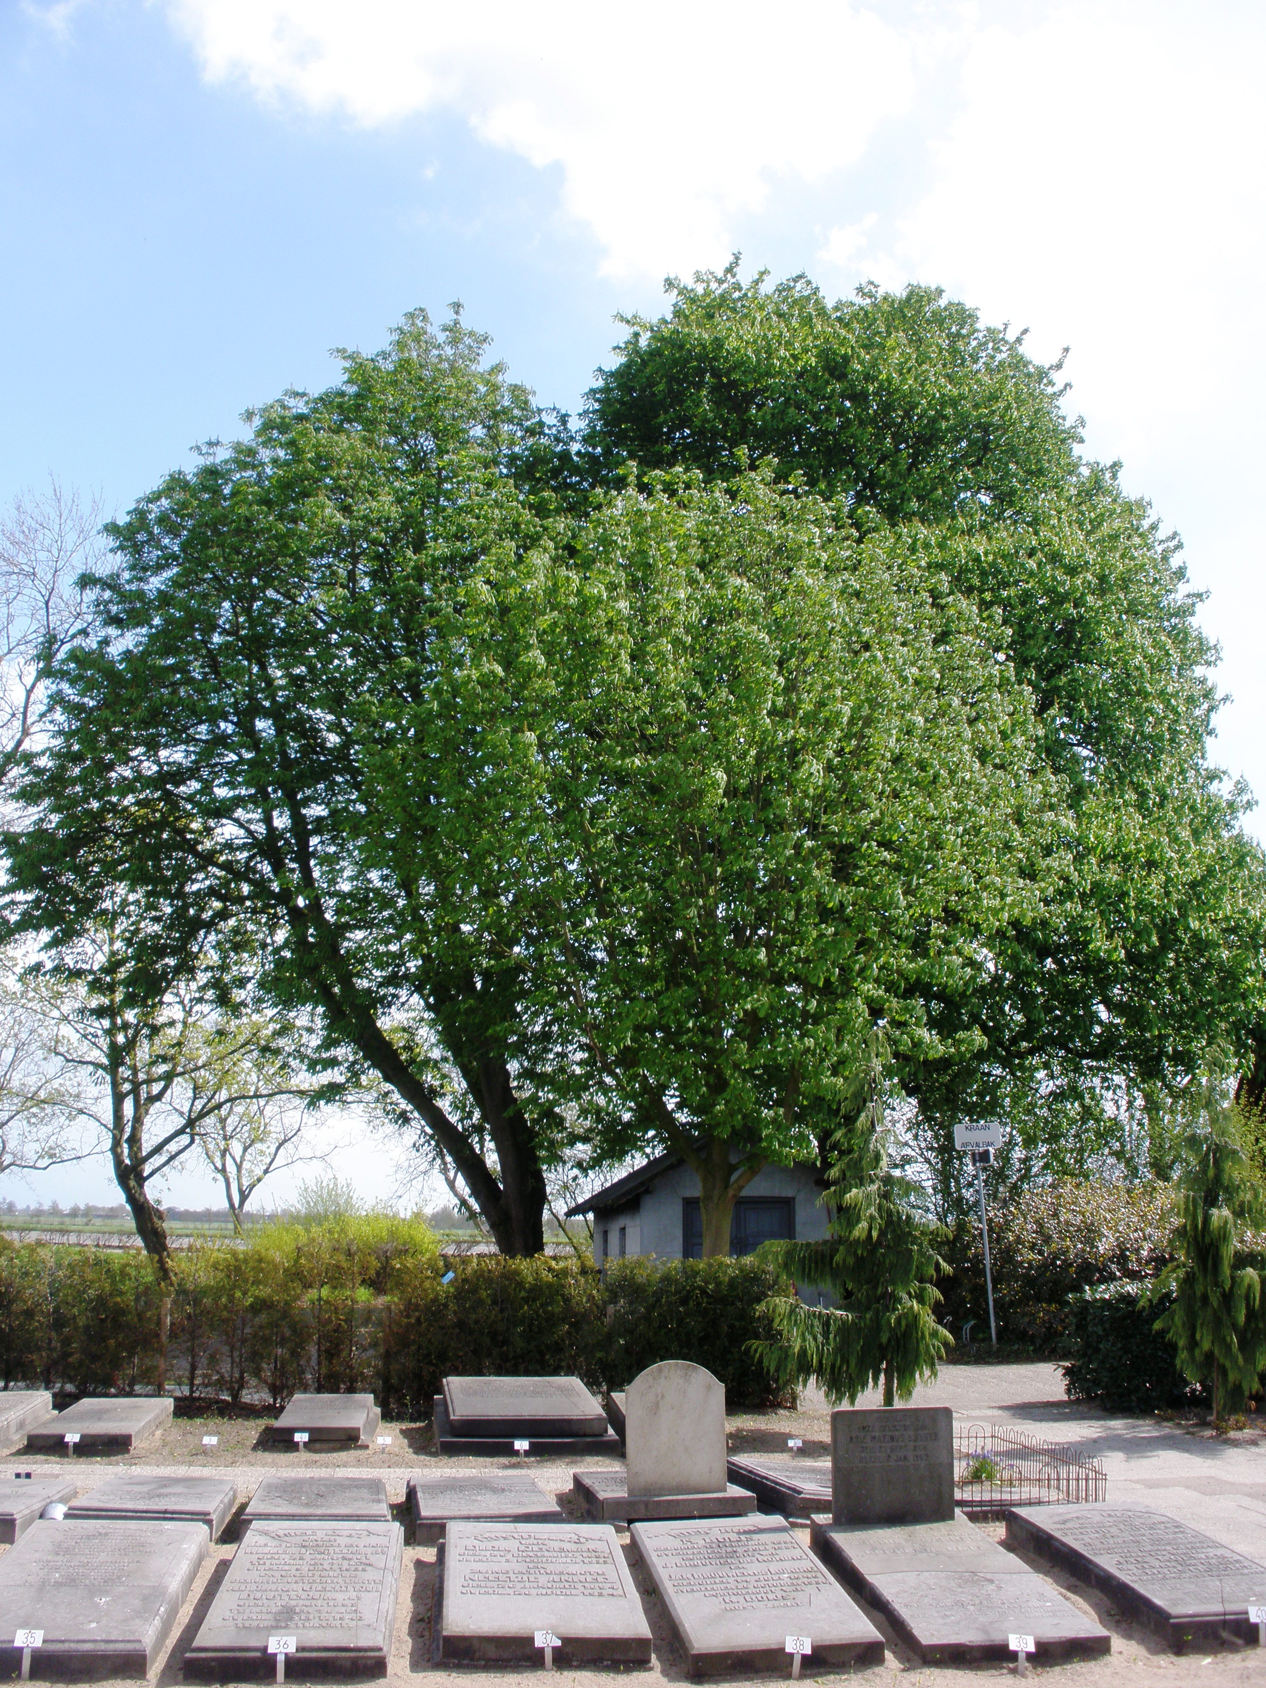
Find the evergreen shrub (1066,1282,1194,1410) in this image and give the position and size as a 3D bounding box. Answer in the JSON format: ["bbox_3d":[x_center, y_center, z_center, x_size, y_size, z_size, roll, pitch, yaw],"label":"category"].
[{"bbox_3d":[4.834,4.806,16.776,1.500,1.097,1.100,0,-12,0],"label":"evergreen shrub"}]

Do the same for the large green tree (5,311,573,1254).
[{"bbox_3d":[-5.927,-0.970,31.888,10.800,18.496,10.000,0,-12,0],"label":"large green tree"}]

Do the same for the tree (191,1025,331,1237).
[{"bbox_3d":[-19.846,15.092,93.878,7.400,11.218,6.800,0,-12,0],"label":"tree"}]

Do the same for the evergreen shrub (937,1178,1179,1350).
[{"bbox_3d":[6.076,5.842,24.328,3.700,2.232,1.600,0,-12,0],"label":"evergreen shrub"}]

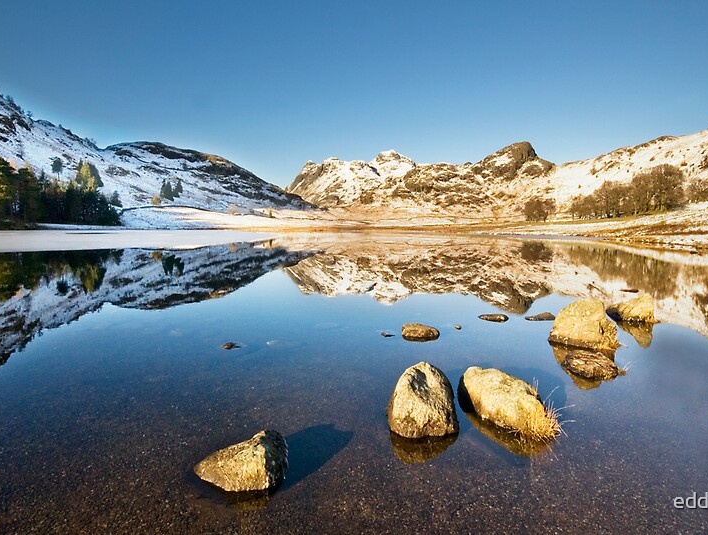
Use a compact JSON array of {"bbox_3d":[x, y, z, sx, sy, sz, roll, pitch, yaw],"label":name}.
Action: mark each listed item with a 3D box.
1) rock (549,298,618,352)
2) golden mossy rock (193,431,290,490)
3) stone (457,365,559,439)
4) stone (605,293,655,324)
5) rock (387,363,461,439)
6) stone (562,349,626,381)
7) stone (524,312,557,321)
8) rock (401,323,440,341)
[{"bbox_3d":[3.070,0.751,5.022,0.800,0.630,0.620,1,6,14],"label":"rock"},{"bbox_3d":[-0.700,1.173,2.351,0.560,0.290,0.380,1,6,5],"label":"golden mossy rock"},{"bbox_3d":[1.230,1.060,3.073,0.800,0.390,0.460,5,8,42],"label":"stone"},{"bbox_3d":[4.660,0.687,6.302,0.720,0.500,0.520,2,6,20],"label":"stone"},{"bbox_3d":[0.530,1.025,2.969,0.540,0.480,0.520,0,6,0],"label":"rock"},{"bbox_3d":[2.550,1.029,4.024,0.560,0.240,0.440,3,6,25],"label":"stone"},{"bbox_3d":[3.170,0.832,6.407,0.560,0.150,0.280,0,6,0],"label":"stone"},{"bbox_3d":[0.930,0.894,5.298,0.530,0.250,0.360,0,6,0],"label":"rock"}]

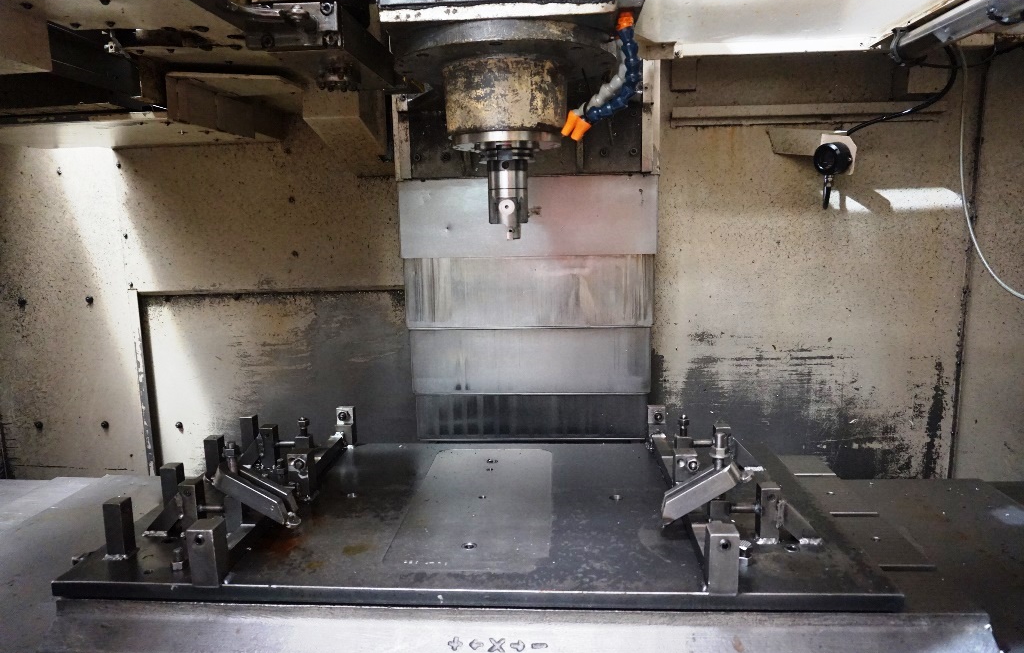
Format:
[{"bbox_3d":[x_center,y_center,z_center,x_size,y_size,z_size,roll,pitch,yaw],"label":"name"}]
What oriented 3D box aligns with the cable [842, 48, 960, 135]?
[{"bbox_3d":[0.642,-0.382,1.117,0.150,0.130,0.090,0,9,4],"label":"cable"}]

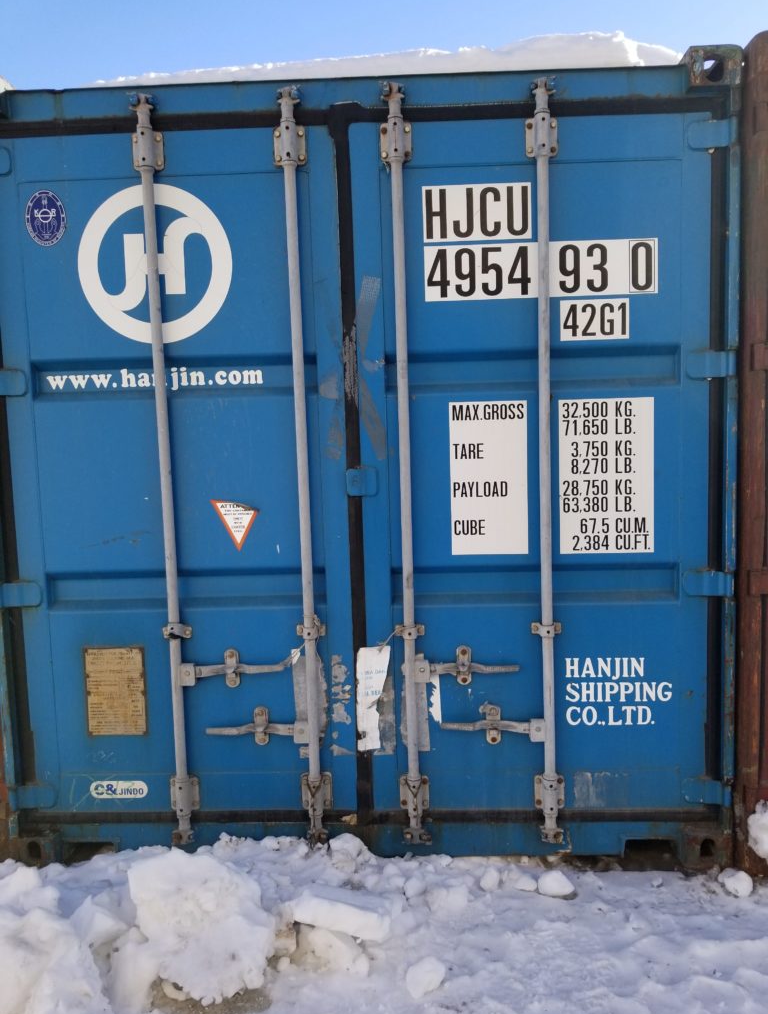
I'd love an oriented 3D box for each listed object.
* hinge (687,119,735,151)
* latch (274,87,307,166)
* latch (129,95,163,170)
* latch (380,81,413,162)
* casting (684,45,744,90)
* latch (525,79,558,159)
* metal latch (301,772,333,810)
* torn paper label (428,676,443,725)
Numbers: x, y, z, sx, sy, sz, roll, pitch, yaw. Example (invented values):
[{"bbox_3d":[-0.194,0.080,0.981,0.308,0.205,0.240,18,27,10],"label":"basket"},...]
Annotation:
[{"bbox_3d":[1.008,-1.147,2.372,0.146,0.085,0.040,-1,6,2],"label":"hinge"},{"bbox_3d":[-0.292,-1.188,2.407,0.098,0.223,0.055,-1,6,2],"label":"latch"},{"bbox_3d":[-0.736,-1.163,2.391,0.100,0.216,0.065,-2,5,1],"label":"latch"},{"bbox_3d":[0.039,-1.192,2.393,0.096,0.224,0.055,-1,6,2],"label":"latch"},{"bbox_3d":[1.006,-1.333,2.402,0.162,0.118,0.178,-1,5,2],"label":"casting"},{"bbox_3d":[0.488,-1.203,2.378,0.100,0.239,0.065,-1,5,2],"label":"latch"},{"bbox_3d":[-0.224,0.953,2.580,0.100,0.116,0.060,-2,5,1],"label":"metal latch"},{"bbox_3d":[0.173,0.645,2.570,0.043,0.167,0.005,-2,5,1],"label":"torn paper label"}]

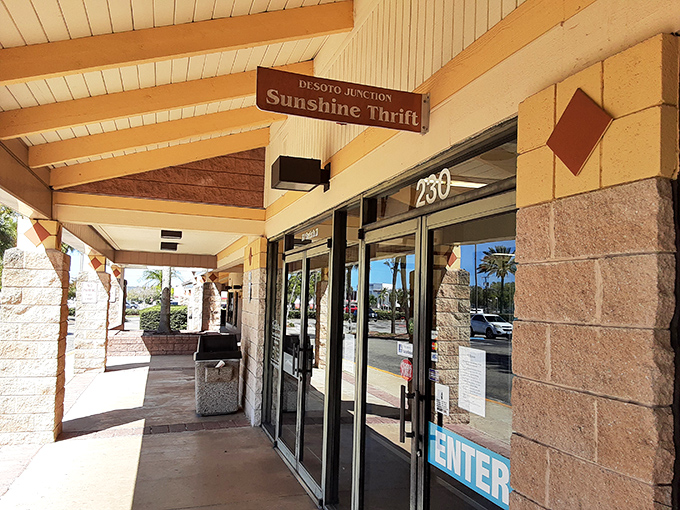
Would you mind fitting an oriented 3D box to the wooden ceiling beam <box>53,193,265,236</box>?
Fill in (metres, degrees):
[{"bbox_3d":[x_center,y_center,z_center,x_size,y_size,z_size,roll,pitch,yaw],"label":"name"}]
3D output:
[{"bbox_3d":[-2.204,-0.483,6.692,2.500,0.360,0.200,3,-5,-18],"label":"wooden ceiling beam"}]

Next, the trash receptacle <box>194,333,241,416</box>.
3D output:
[{"bbox_3d":[-1.830,1.749,7.900,0.610,1.120,0.600,4,-5,-20],"label":"trash receptacle"}]

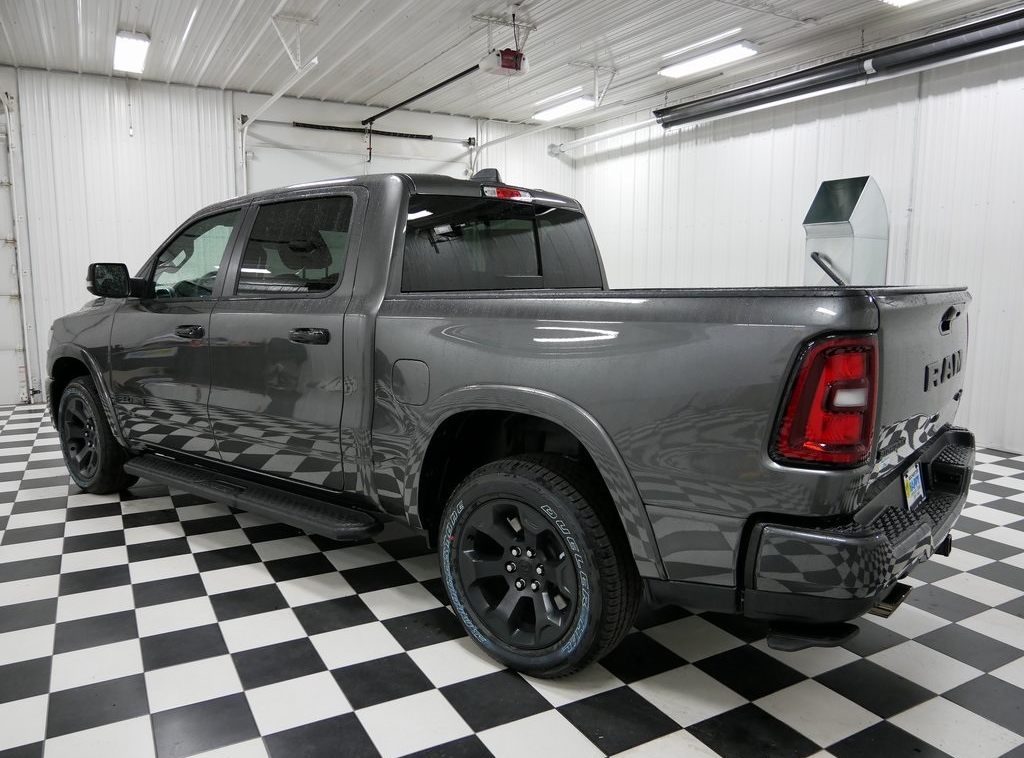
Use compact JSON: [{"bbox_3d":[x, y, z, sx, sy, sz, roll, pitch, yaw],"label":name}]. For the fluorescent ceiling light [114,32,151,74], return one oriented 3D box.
[{"bbox_3d":[-3.663,-3.152,7.414,0.300,0.090,1.240,-4,9,-29],"label":"fluorescent ceiling light"}]

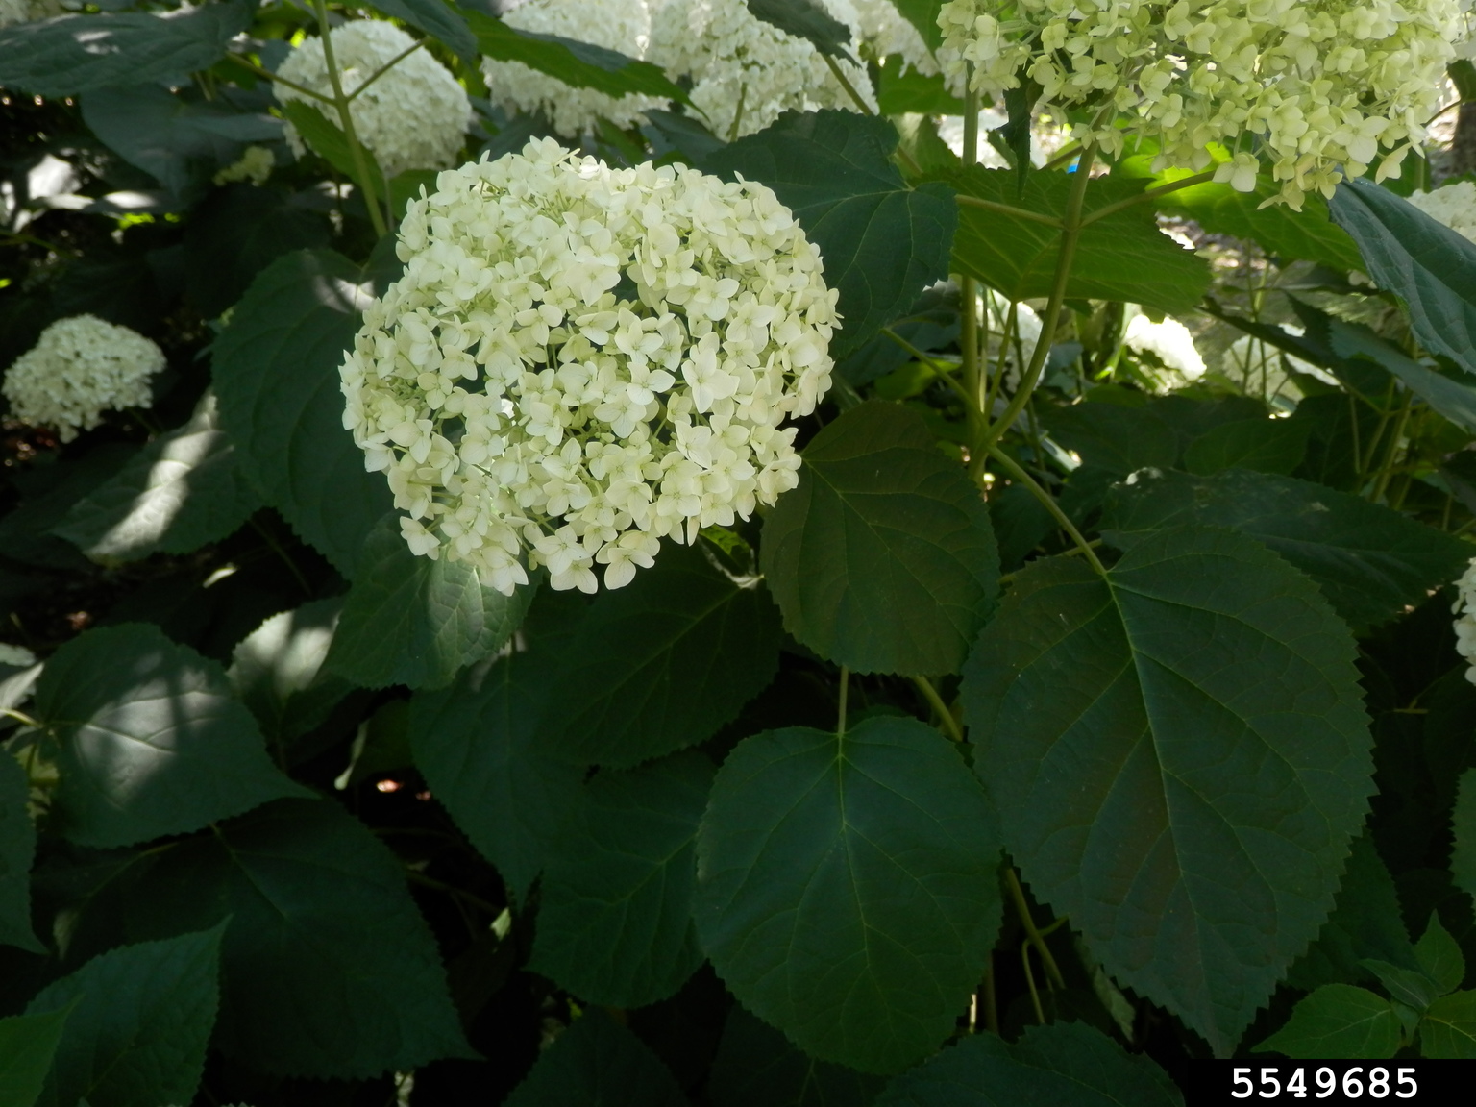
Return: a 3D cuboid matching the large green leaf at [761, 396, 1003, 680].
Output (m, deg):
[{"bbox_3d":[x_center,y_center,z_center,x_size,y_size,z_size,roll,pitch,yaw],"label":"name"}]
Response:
[{"bbox_3d":[0.054,-0.003,0.510,0.083,0.112,0.028,-29,-13,-1],"label":"large green leaf"}]

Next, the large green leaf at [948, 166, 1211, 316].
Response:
[{"bbox_3d":[0.166,-0.154,0.630,0.130,0.125,0.035,1,64,-3],"label":"large green leaf"}]

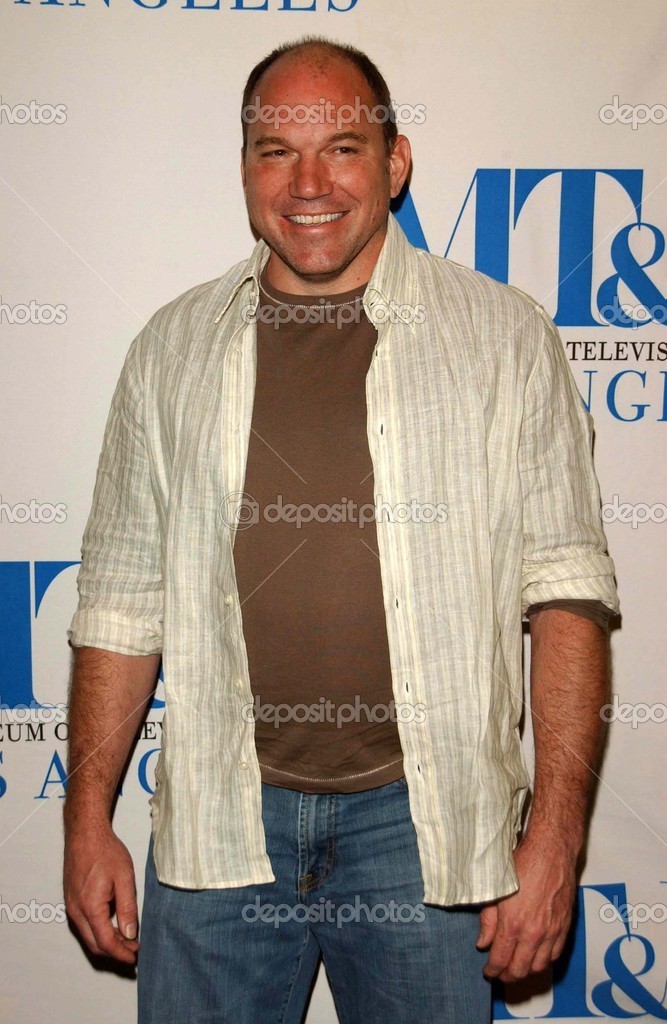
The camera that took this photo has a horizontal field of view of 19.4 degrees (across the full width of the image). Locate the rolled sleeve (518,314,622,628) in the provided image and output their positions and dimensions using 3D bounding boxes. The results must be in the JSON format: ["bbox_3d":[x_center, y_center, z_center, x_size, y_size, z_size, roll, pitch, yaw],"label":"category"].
[{"bbox_3d":[0.247,-0.053,2.040,0.120,0.320,0.155,-5,9,8],"label":"rolled sleeve"}]

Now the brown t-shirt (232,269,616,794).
[{"bbox_3d":[0.014,0.010,2.060,0.560,0.540,0.280,1,9,8],"label":"brown t-shirt"}]

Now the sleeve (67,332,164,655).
[{"bbox_3d":[-0.226,-0.020,2.085,0.120,0.330,0.155,8,9,8],"label":"sleeve"}]

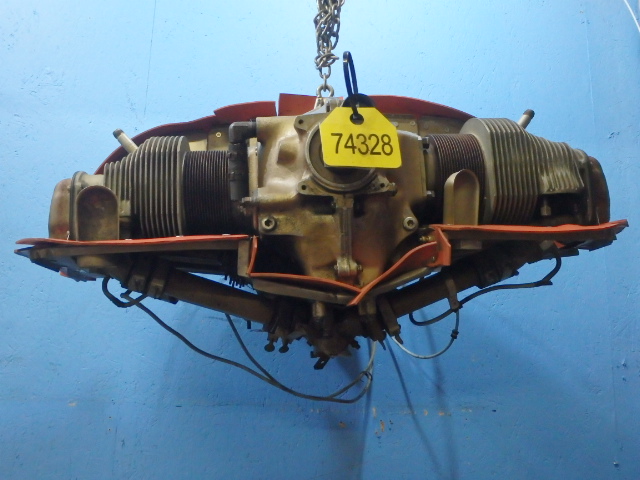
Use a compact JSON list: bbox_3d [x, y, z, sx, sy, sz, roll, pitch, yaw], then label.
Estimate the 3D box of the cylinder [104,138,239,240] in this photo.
[{"bbox_3d":[-0.214,-0.075,0.835,0.190,0.163,0.163,-2,-3,-5],"label":"cylinder"}]

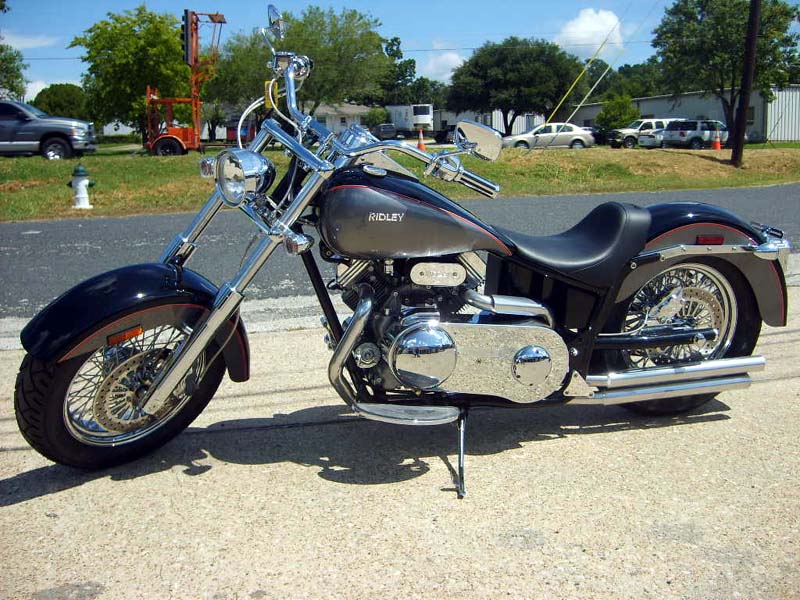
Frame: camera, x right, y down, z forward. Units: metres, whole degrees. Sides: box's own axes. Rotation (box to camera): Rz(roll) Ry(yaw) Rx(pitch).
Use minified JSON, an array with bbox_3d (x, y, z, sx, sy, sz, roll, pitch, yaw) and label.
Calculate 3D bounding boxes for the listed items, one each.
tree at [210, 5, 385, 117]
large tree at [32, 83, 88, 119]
[{"bbox_3d":[-6.691,-14.696,53.105,12.039,8.683,11.437,0,12,0],"label":"tree"},{"bbox_3d":[-25.777,-14.069,62.503,5.000,5.000,5.000,0,12,0],"label":"large tree"}]

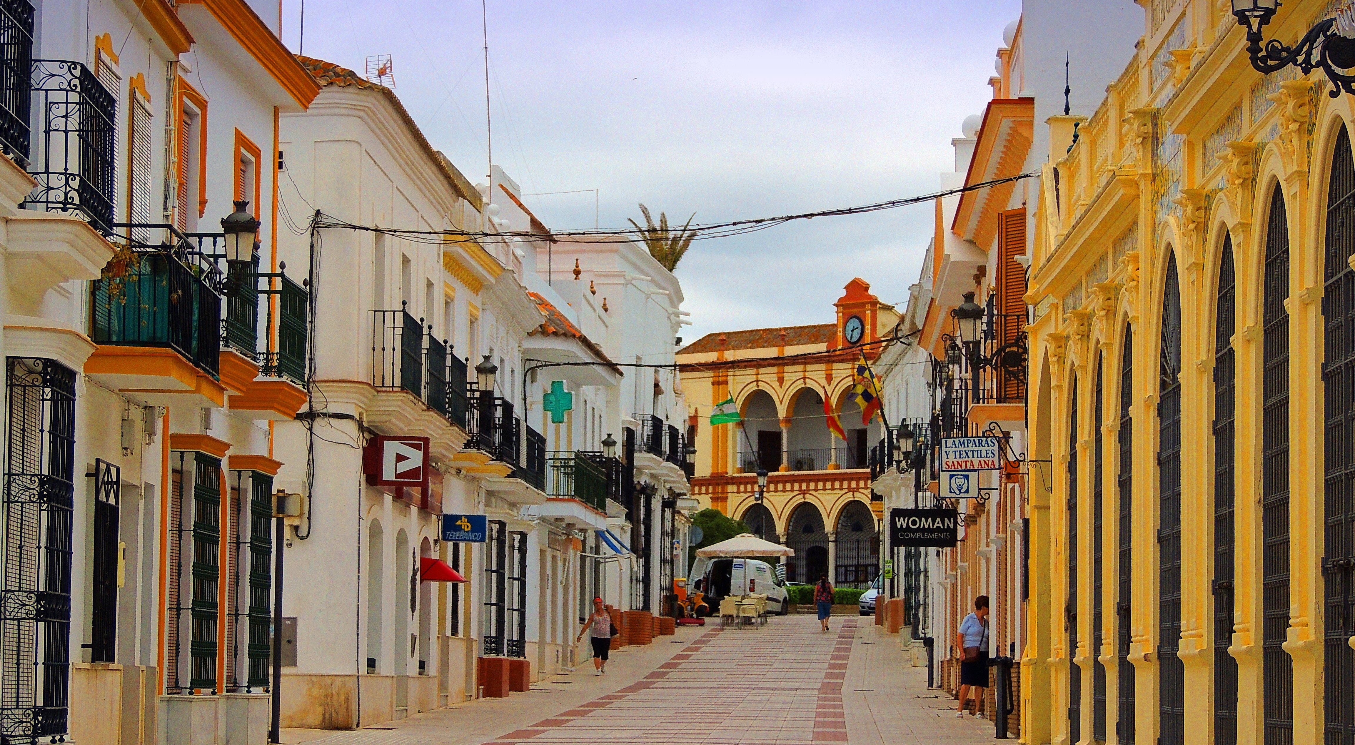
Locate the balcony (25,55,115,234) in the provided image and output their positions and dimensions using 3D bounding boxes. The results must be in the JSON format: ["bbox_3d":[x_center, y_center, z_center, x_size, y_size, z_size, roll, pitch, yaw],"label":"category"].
[{"bbox_3d":[-4.038,-1.452,27.046,0.460,0.950,1.700,1,-4,-1],"label":"balcony"}]

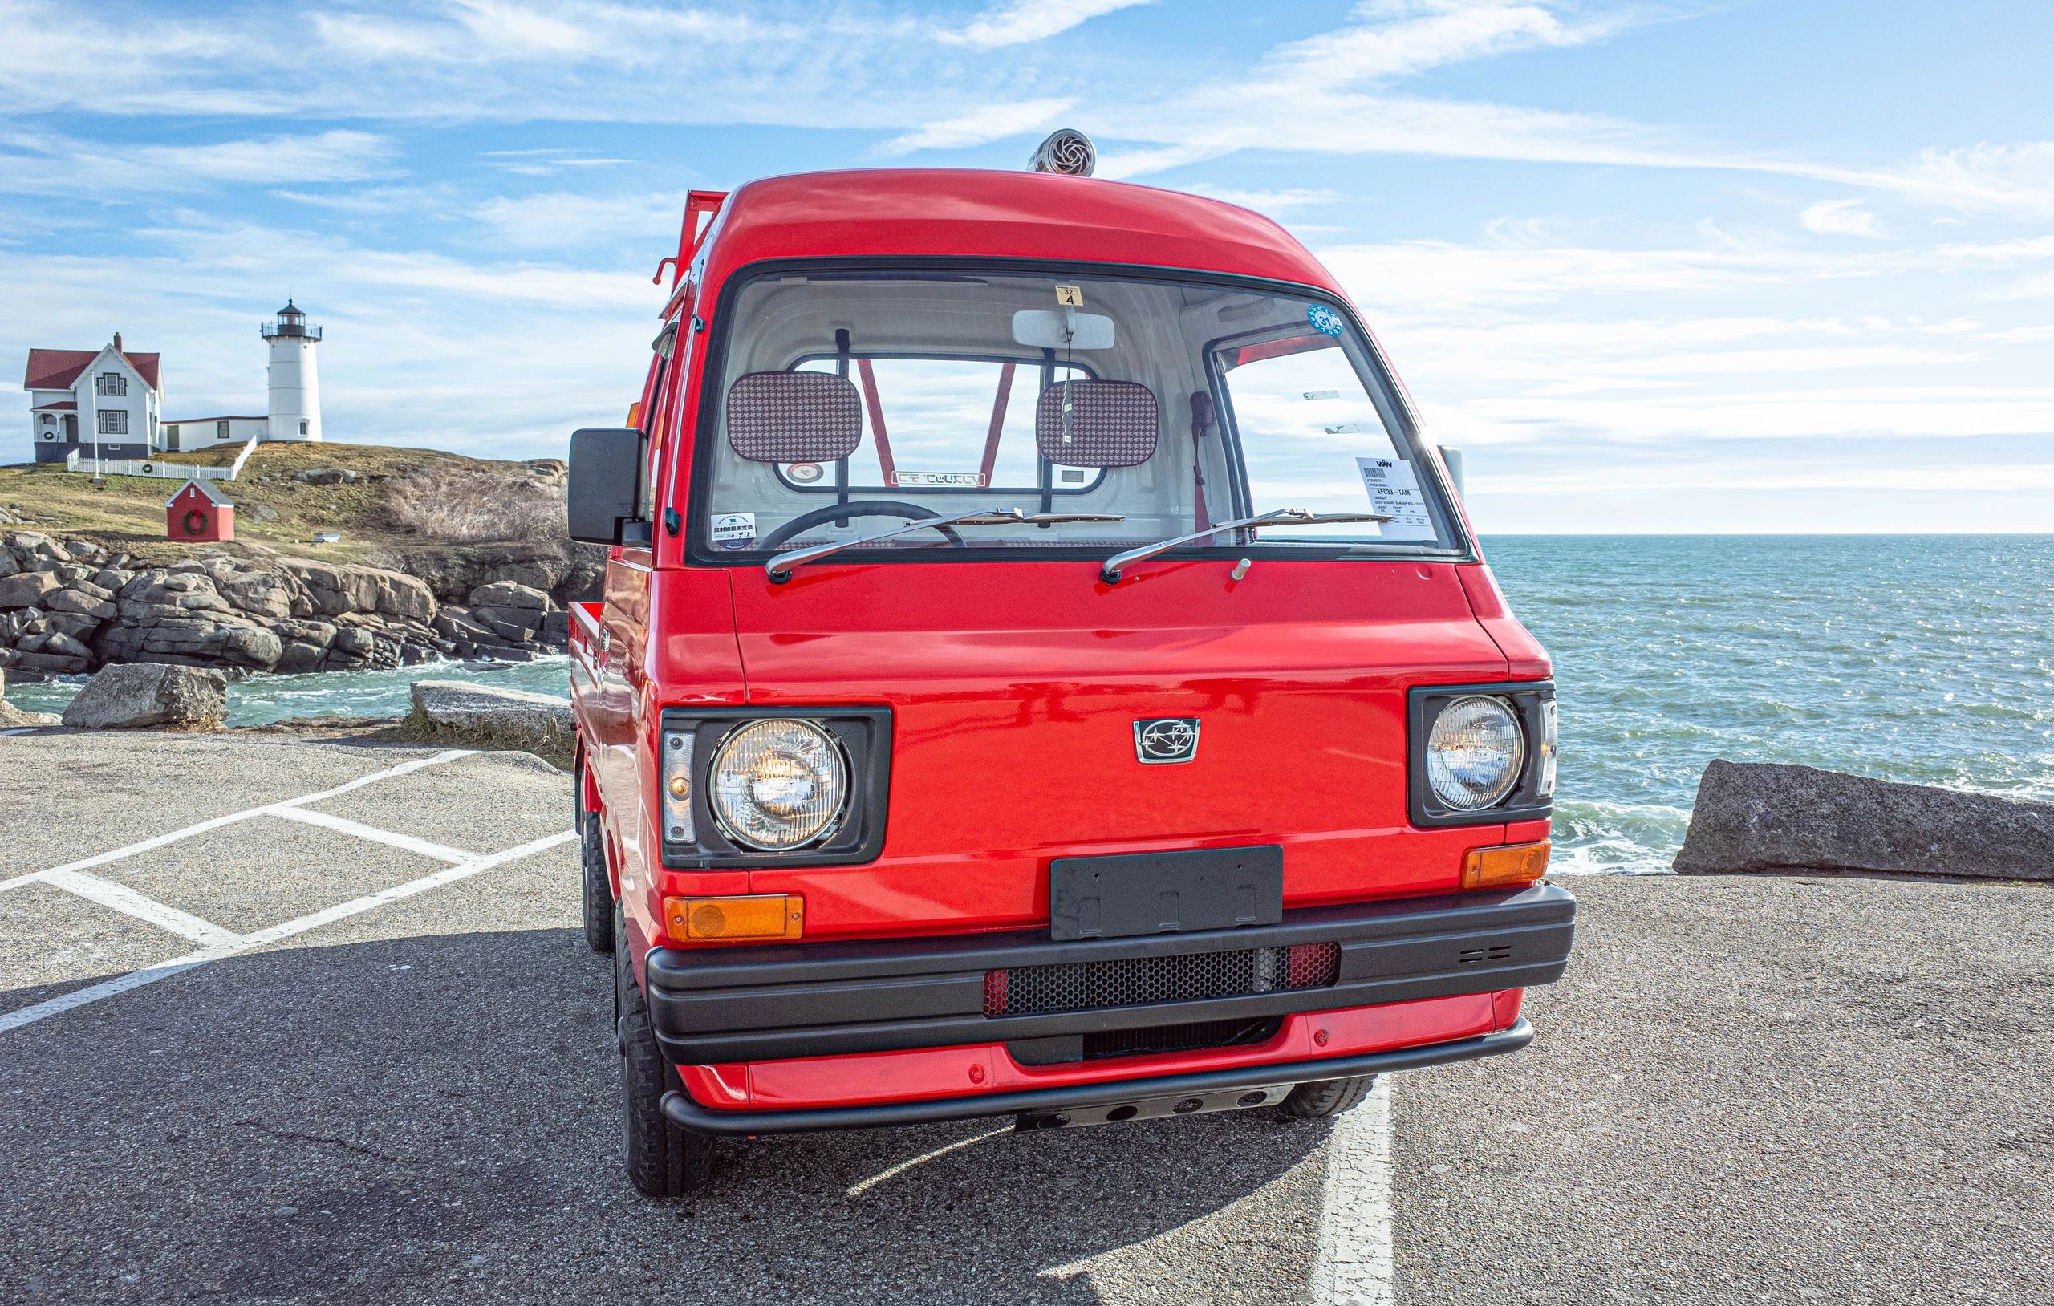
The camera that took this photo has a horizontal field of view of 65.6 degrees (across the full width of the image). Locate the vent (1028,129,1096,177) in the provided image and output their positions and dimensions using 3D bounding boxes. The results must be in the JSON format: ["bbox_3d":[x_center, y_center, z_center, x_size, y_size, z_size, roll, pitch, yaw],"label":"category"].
[{"bbox_3d":[0.071,-0.955,3.123,0.098,0.100,0.160,-1,4,-18],"label":"vent"}]

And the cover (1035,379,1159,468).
[{"bbox_3d":[0.148,-0.497,3.470,0.270,0.185,0.095,-1,4,-16],"label":"cover"}]

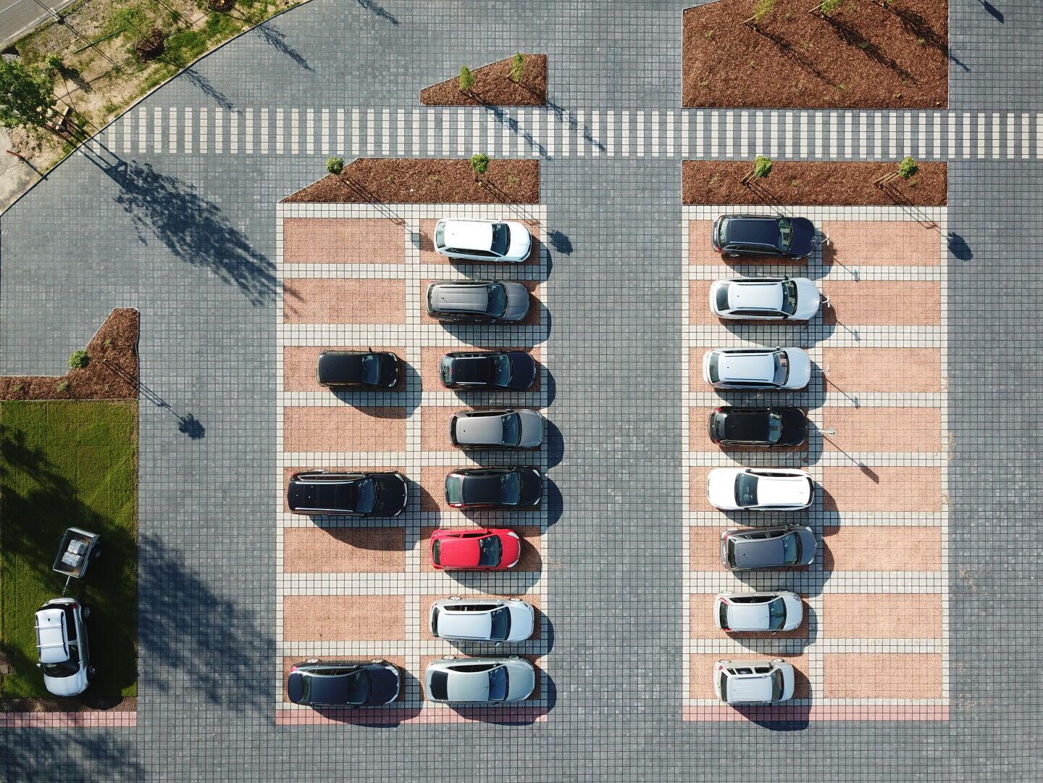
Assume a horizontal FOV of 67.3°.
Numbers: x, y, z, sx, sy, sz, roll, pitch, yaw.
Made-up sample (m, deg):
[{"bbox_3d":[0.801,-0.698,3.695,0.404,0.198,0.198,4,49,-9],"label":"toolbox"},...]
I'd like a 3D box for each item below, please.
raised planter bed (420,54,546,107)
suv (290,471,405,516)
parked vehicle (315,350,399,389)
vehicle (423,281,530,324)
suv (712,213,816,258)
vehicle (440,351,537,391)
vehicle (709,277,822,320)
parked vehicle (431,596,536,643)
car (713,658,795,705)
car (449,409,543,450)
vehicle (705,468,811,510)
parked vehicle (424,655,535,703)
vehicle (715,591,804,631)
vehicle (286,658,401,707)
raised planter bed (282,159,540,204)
[{"bbox_3d":[-1.664,-13.787,34.804,5.670,0.170,2.317,0,90,-1],"label":"raised planter bed"},{"bbox_3d":[-7.543,4.459,33.731,5.140,1.830,1.940,1,90,-1],"label":"suv"},{"bbox_3d":[-7.118,-0.953,33.944,3.550,1.480,1.610,0,90,-1],"label":"parked vehicle"},{"bbox_3d":[-1.867,-3.912,34.053,4.460,1.630,1.830,0,90,-1],"label":"vehicle"},{"bbox_3d":[10.713,-6.804,34.396,4.540,1.470,1.800,3,90,-1],"label":"suv"},{"bbox_3d":[-1.421,-0.896,34.036,4.220,1.500,1.700,0,90,-1],"label":"vehicle"},{"bbox_3d":[10.714,-4.055,34.286,4.850,1.470,1.860,1,90,-1],"label":"vehicle"},{"bbox_3d":[-1.702,9.958,33.979,4.570,1.480,1.790,1,90,-1],"label":"parked vehicle"},{"bbox_3d":[10.234,12.639,34.253,3.500,1.670,1.610,-1,90,-1],"label":"car"},{"bbox_3d":[-1.037,1.644,34.043,4.120,1.470,1.710,0,90,-1],"label":"car"},{"bbox_3d":[10.514,4.298,34.220,4.680,1.500,1.840,0,90,-1],"label":"vehicle"},{"bbox_3d":[-1.770,12.576,34.092,4.770,1.500,1.880,0,90,-1],"label":"parked vehicle"},{"bbox_3d":[10.433,9.670,34.332,3.840,1.530,1.660,-1,90,-1],"label":"vehicle"},{"bbox_3d":[-7.676,12.664,33.991,4.830,1.460,1.840,0,90,-1],"label":"vehicle"},{"bbox_3d":[-4.955,-9.286,34.695,11.540,0.150,1.920,0,90,-1],"label":"raised planter bed"}]

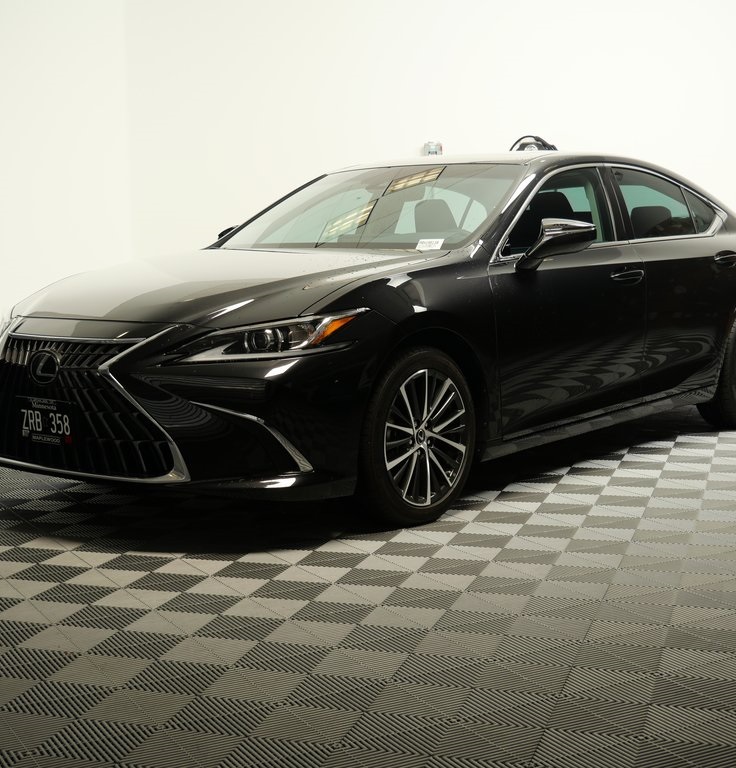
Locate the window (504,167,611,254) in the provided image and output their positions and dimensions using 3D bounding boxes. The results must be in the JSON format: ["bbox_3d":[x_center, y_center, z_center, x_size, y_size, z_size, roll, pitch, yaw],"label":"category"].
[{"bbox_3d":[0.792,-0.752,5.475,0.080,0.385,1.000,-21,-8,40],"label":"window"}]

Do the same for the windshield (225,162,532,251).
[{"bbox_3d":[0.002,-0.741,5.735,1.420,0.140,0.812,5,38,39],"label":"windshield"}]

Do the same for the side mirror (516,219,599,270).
[{"bbox_3d":[0.731,-0.543,5.088,0.220,0.185,0.250,5,9,39],"label":"side mirror"}]

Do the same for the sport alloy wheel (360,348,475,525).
[{"bbox_3d":[0.139,0.184,4.742,0.230,0.662,0.665,5,9,39],"label":"sport alloy wheel"}]

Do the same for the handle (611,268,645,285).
[{"bbox_3d":[1.131,-0.471,5.674,0.060,0.058,0.250,5,9,39],"label":"handle"}]

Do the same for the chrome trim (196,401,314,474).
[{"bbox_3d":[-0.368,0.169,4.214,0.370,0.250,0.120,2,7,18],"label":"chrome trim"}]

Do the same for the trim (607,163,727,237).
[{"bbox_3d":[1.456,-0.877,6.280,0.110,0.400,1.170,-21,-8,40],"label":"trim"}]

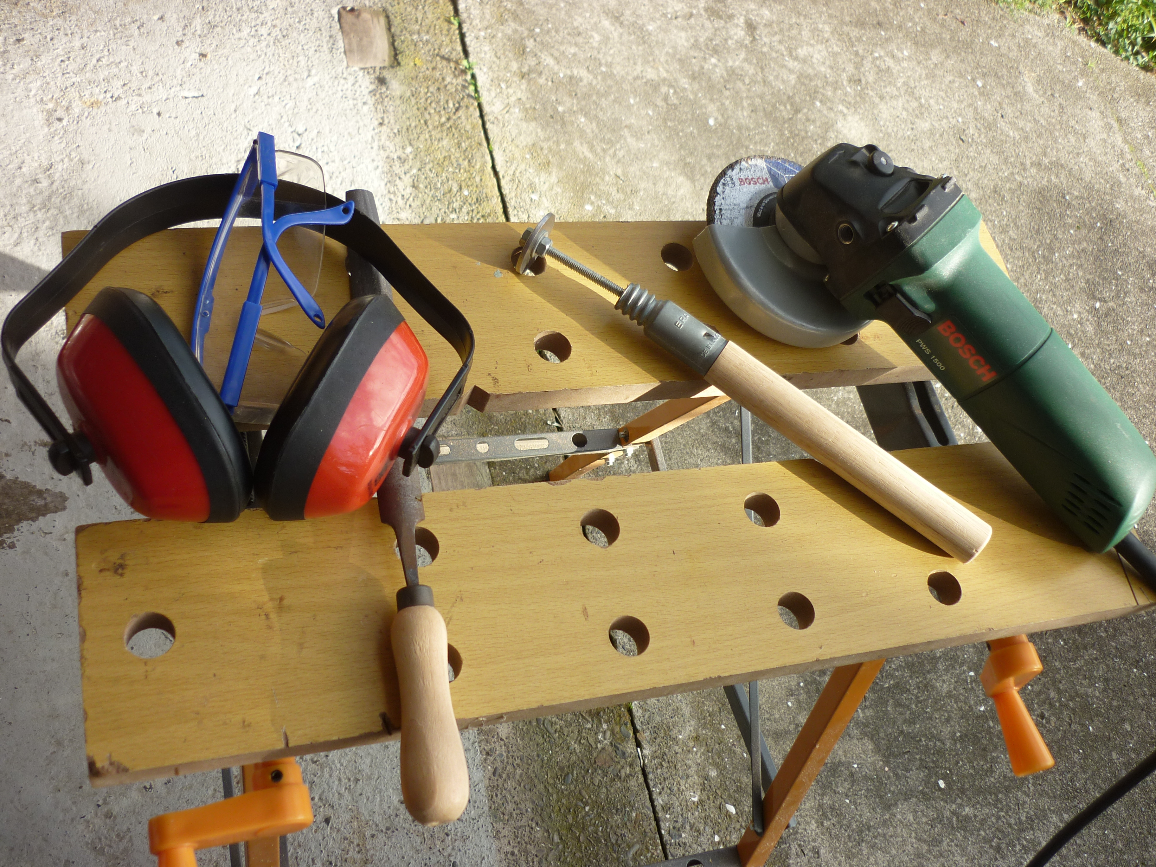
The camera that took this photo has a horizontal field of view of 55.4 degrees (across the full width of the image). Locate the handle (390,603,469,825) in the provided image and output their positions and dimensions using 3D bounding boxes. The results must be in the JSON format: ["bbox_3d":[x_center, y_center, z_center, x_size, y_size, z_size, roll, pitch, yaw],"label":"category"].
[{"bbox_3d":[-0.063,0.114,0.456,0.027,0.027,0.092,1,59,-17],"label":"handle"}]

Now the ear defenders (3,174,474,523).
[{"bbox_3d":[-0.145,-0.042,0.489,0.195,0.080,0.165,-2,62,-19],"label":"ear defenders"}]

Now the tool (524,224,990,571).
[{"bbox_3d":[0.091,-0.025,0.580,0.291,0.037,0.037,34,57,3],"label":"tool"}]

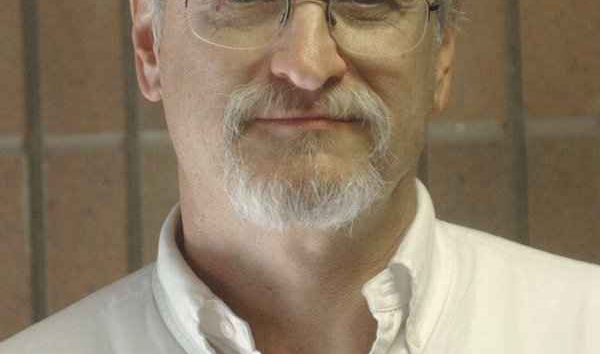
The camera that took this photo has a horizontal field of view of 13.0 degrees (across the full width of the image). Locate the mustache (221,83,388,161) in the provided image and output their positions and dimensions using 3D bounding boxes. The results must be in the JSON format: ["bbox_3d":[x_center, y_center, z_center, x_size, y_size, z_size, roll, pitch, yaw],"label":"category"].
[{"bbox_3d":[0.003,-0.029,1.352,0.088,0.039,0.035,1,5,-5],"label":"mustache"}]

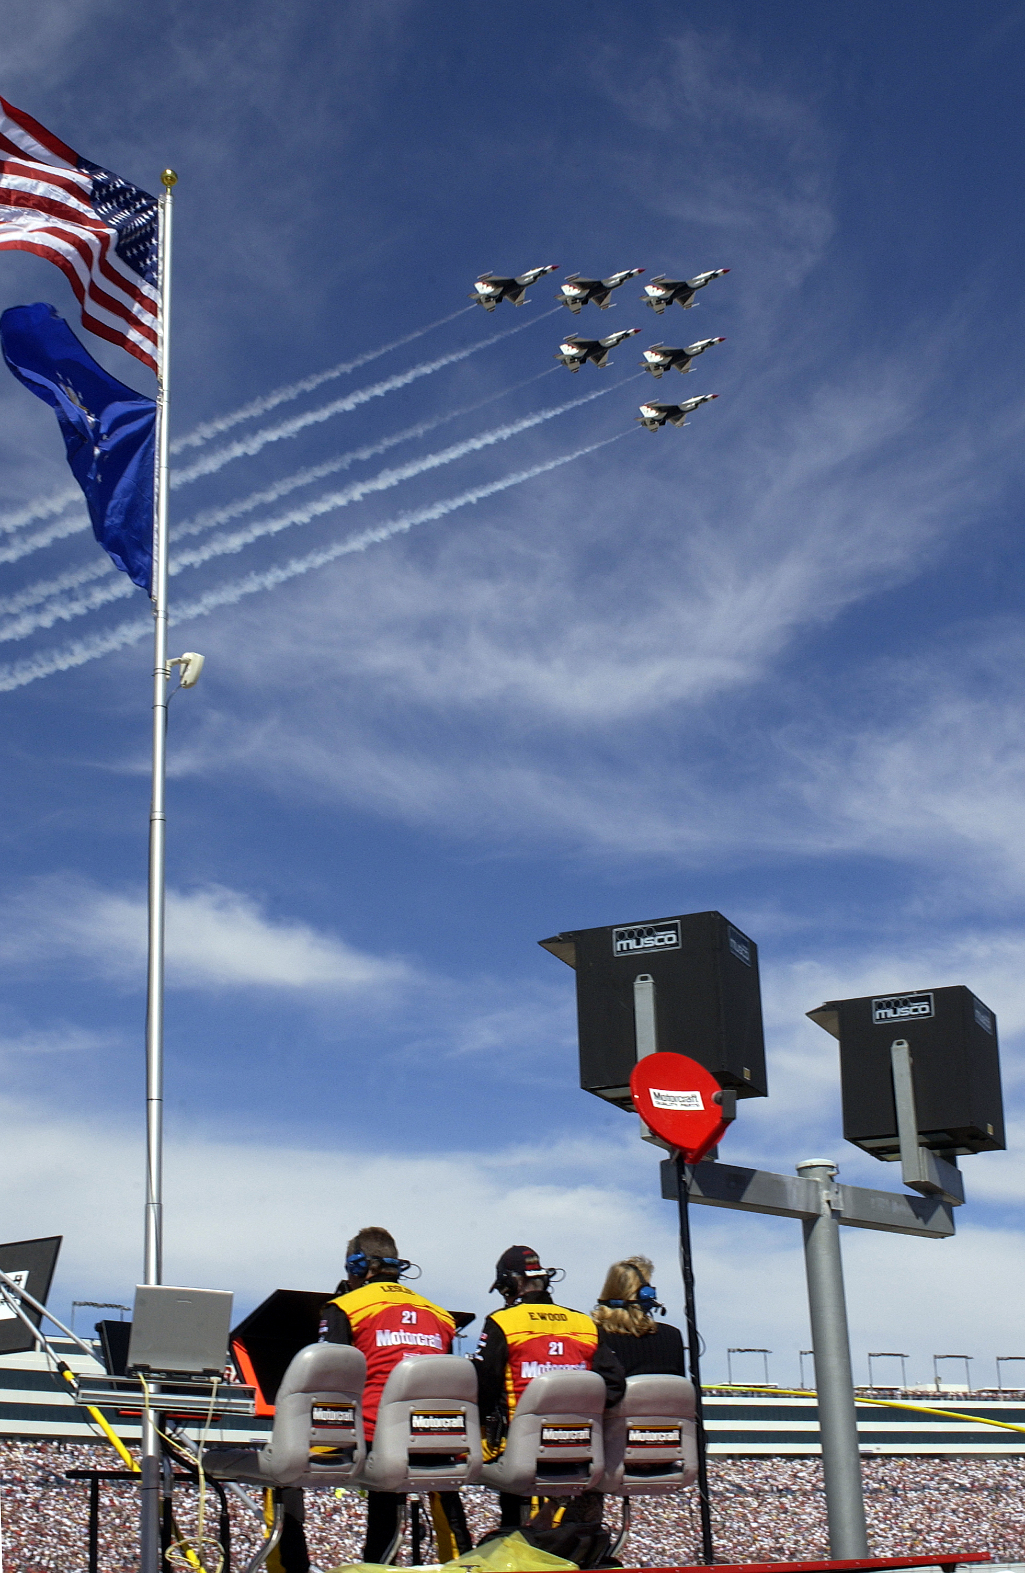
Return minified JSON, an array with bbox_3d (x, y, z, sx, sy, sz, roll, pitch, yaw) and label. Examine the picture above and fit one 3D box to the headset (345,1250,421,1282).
[{"bbox_3d":[-0.517,1.896,7.200,0.210,0.110,0.200,14,-28,-33],"label":"headset"}]

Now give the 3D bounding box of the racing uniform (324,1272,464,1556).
[{"bbox_3d":[-0.454,2.465,7.050,0.540,1.030,0.560,10,-25,-25],"label":"racing uniform"}]

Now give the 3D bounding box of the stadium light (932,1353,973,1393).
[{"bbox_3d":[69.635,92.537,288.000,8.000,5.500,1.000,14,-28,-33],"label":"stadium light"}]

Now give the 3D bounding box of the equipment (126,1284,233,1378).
[{"bbox_3d":[-1.110,1.817,6.050,0.330,0.265,0.300,8,-25,-22],"label":"equipment"}]

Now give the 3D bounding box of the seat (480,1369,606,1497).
[{"bbox_3d":[0.104,2.680,7.550,0.430,0.480,0.460,12,-26,-29],"label":"seat"}]

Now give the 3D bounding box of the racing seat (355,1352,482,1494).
[{"bbox_3d":[-0.382,2.425,6.950,0.430,0.480,0.460,14,-27,-32],"label":"racing seat"}]

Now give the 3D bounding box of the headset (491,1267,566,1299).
[{"bbox_3d":[0.066,2.136,7.850,0.210,0.110,0.200,18,-30,-38],"label":"headset"}]

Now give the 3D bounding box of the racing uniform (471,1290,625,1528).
[{"bbox_3d":[0.144,2.704,7.750,0.580,1.020,0.560,8,-25,-22],"label":"racing uniform"}]

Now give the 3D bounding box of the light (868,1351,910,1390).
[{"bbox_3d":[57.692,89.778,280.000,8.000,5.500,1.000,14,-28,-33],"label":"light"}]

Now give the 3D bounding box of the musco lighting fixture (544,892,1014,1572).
[{"bbox_3d":[1.847,3.553,11.200,1.450,5.000,3.350,-21,-30,39],"label":"musco lighting fixture"}]

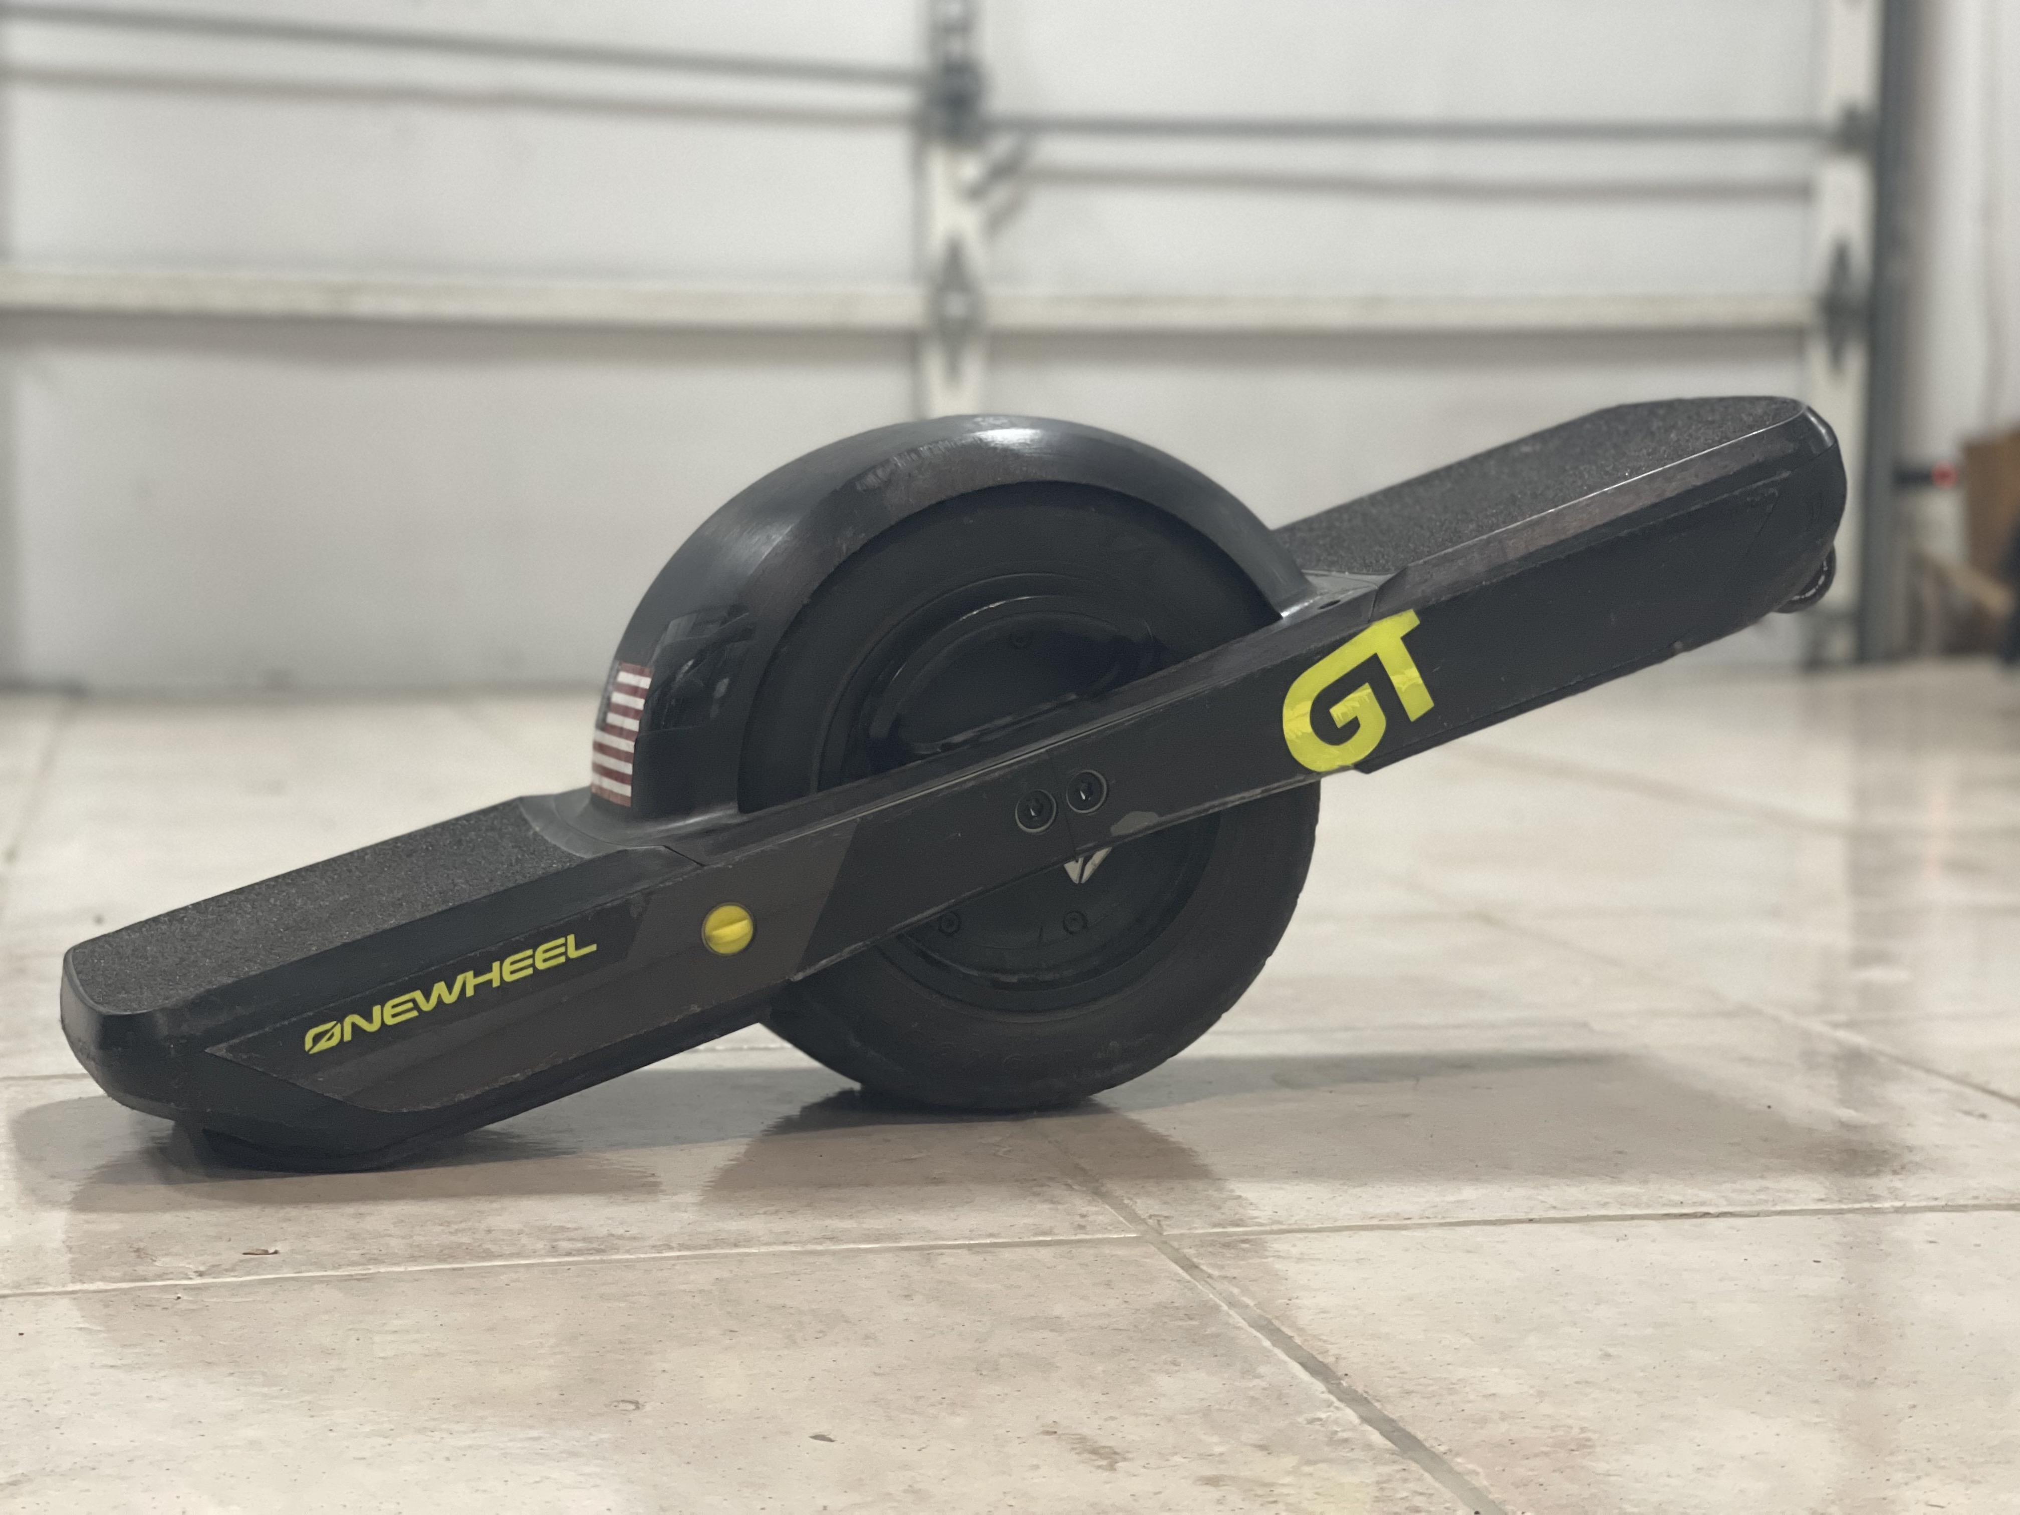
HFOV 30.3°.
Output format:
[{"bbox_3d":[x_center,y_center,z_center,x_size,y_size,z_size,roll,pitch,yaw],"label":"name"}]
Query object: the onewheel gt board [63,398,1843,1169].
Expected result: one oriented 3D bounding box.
[{"bbox_3d":[-0.014,0.000,1.626,0.800,0.302,0.233,-20,10,-15],"label":"onewheel gt board"}]

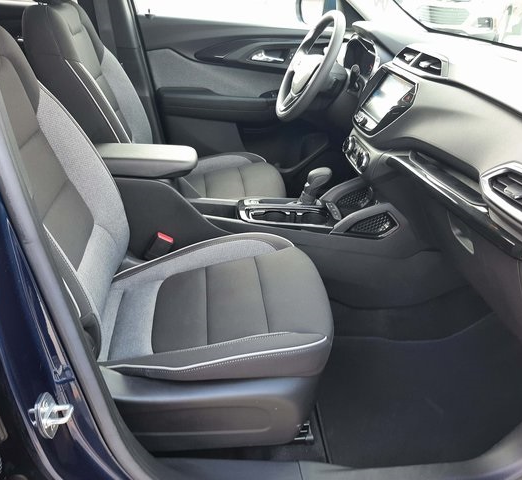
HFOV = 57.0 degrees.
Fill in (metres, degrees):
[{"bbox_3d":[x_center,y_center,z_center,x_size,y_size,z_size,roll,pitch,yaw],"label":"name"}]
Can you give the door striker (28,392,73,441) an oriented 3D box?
[{"bbox_3d":[-0.298,0.255,0.693,0.053,0.080,0.044,1,27,-7],"label":"door striker"}]

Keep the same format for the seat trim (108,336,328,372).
[{"bbox_3d":[-0.083,0.214,0.873,0.405,0.043,0.050,1,27,-7],"label":"seat trim"}]

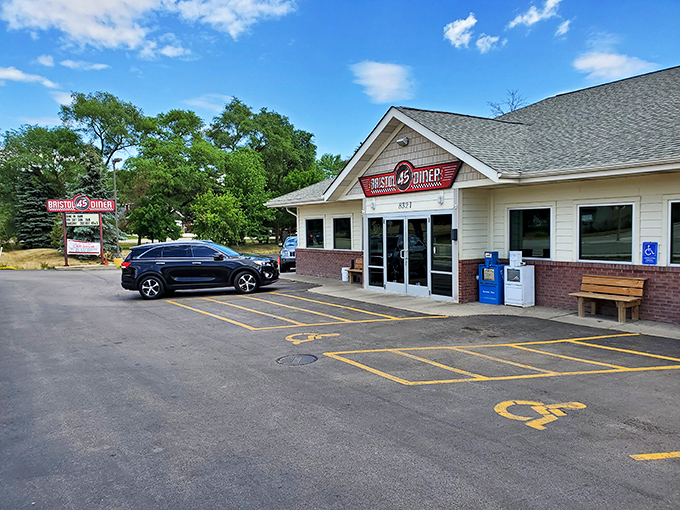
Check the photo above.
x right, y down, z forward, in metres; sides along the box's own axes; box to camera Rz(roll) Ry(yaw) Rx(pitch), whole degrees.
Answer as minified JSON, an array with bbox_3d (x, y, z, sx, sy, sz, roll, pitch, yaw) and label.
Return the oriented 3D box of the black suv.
[{"bbox_3d":[-4.150,0.360,15.800,4.760,1.690,1.910,-1,3,-2],"label":"black suv"}]

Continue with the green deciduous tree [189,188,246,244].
[{"bbox_3d":[-12.177,-3.535,51.167,5.300,6.120,5.300,-2,3,-13],"label":"green deciduous tree"}]

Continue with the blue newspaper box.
[{"bbox_3d":[3.606,0.523,11.931,0.440,1.230,0.530,-3,4,-34],"label":"blue newspaper box"}]

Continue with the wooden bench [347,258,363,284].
[{"bbox_3d":[0.775,0.570,16.336,0.660,0.770,1.220,-3,4,-34],"label":"wooden bench"}]

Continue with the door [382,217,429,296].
[{"bbox_3d":[1.767,0.002,13.741,0.090,2.140,1.850,-3,4,-34],"label":"door"}]

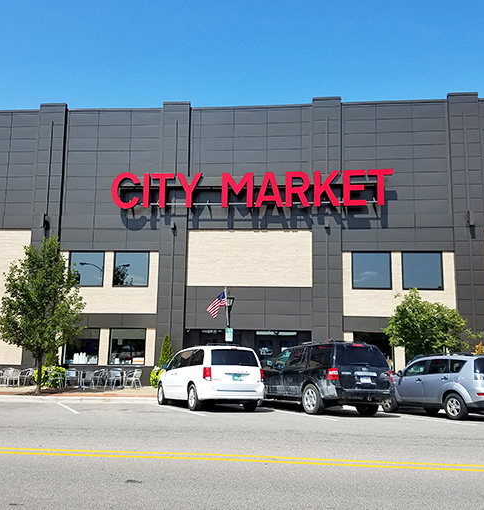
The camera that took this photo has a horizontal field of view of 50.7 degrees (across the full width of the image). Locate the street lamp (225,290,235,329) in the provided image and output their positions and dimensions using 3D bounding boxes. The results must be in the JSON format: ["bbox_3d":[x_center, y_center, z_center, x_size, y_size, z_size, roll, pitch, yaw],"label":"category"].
[{"bbox_3d":[-0.457,3.304,19.019,0.400,3.889,0.400,0,-8,5],"label":"street lamp"}]

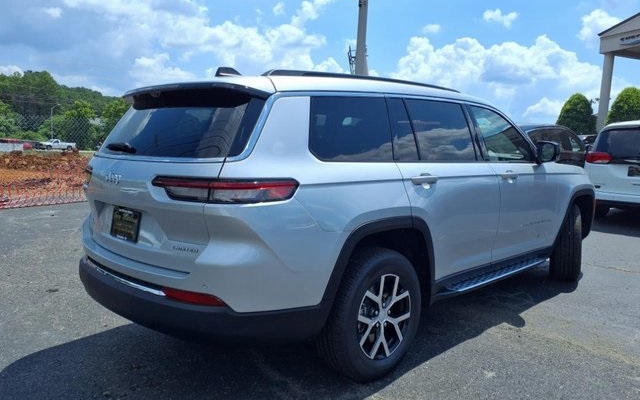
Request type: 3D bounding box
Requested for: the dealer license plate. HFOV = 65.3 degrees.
[{"bbox_3d":[-1.062,0.136,2.729,0.020,0.165,0.315,6,-1,-44],"label":"dealer license plate"}]

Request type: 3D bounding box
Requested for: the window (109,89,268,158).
[{"bbox_3d":[-0.902,-0.402,2.827,1.420,0.410,0.130,5,-27,46],"label":"window"}]

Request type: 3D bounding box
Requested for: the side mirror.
[{"bbox_3d":[1.907,-0.399,4.170,0.110,0.170,0.185,-5,7,-44],"label":"side mirror"}]

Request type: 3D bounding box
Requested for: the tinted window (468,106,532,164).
[{"bbox_3d":[1.453,-0.501,3.962,0.900,0.420,0.050,-5,-10,-44],"label":"tinted window"}]

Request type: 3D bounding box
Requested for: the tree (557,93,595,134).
[{"bbox_3d":[12.357,-2.973,24.185,1.900,4.358,1.900,3,6,27],"label":"tree"}]

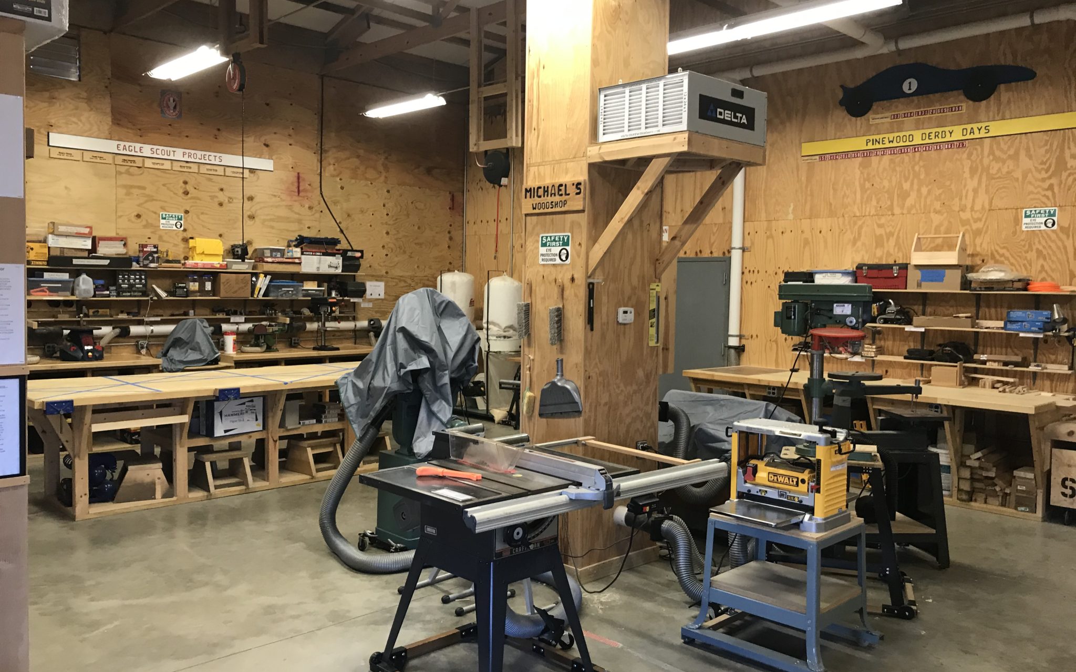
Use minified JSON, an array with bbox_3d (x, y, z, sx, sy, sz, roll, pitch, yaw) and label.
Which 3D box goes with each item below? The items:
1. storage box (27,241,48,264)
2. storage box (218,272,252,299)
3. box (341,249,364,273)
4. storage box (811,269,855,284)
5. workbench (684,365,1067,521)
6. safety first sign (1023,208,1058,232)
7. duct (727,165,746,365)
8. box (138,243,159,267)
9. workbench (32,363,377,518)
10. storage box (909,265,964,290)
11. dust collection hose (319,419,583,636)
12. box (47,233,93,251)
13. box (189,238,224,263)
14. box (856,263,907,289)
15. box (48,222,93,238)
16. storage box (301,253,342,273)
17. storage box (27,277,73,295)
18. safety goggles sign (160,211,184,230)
[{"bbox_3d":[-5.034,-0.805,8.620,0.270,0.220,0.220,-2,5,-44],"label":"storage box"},{"bbox_3d":[-3.529,-0.576,10.001,0.360,0.269,0.270,-2,5,-44],"label":"storage box"},{"bbox_3d":[-2.421,-0.945,11.047,0.305,0.280,0.290,-2,5,-44],"label":"box"},{"bbox_3d":[2.909,-0.544,8.410,0.290,0.168,0.440,-2,5,-44],"label":"storage box"},{"bbox_3d":[2.897,0.877,7.933,0.950,0.910,3.200,-2,5,-44],"label":"workbench"},{"bbox_3d":[4.127,-0.959,7.152,0.010,0.178,0.254,-2,5,-44],"label":"safety first sign"},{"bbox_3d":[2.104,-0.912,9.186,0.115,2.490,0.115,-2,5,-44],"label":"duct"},{"bbox_3d":[-4.186,-0.854,9.362,0.163,0.250,0.110,-2,5,-44],"label":"box"},{"bbox_3d":[-2.473,0.803,7.518,3.650,0.910,1.280,-2,5,-44],"label":"workbench"},{"bbox_3d":[3.519,-0.509,7.632,0.210,0.221,0.450,-2,5,-44],"label":"storage box"},{"bbox_3d":[-0.491,1.028,5.026,0.950,0.870,2.000,-2,5,-44],"label":"dust collection hose"},{"bbox_3d":[-4.780,-0.949,8.844,0.400,0.118,0.180,-2,5,-44],"label":"box"},{"bbox_3d":[-3.753,-0.968,9.838,0.315,0.265,0.170,-2,5,-44],"label":"box"},{"bbox_3d":[3.234,-0.548,8.070,0.230,0.228,0.475,-2,5,-44],"label":"box"},{"bbox_3d":[-4.721,-1.060,8.791,0.350,0.117,0.220,-2,5,-44],"label":"box"},{"bbox_3d":[-2.765,-0.917,10.871,0.560,0.250,0.270,-2,5,-44],"label":"storage box"},{"bbox_3d":[-4.950,-0.487,8.776,0.420,0.175,0.290,-2,5,-44],"label":"storage box"},{"bbox_3d":[-4.100,-1.280,9.758,0.254,0.178,0.010,-2,5,-44],"label":"safety goggles sign"}]

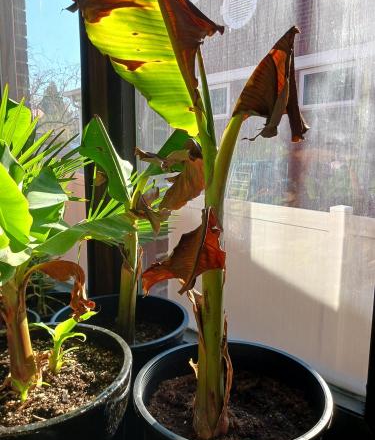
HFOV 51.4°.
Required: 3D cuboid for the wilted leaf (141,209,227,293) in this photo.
[{"bbox_3d":[-0.005,0.040,0.525,0.106,0.113,0.070,2,9,9],"label":"wilted leaf"}]

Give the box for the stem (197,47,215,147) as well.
[{"bbox_3d":[0.026,-0.169,0.535,0.015,0.136,0.016,-10,5,0],"label":"stem"}]

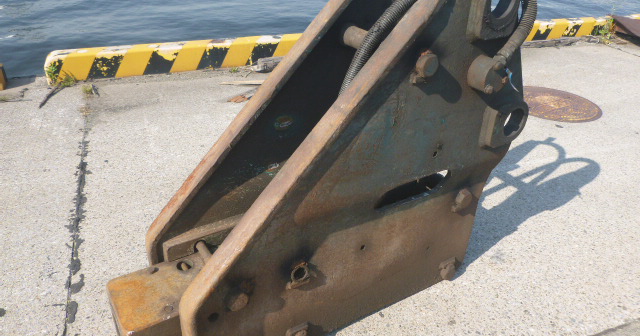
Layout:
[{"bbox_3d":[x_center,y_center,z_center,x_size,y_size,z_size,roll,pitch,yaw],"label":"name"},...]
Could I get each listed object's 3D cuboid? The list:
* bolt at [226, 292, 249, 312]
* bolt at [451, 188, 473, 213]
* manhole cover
[{"bbox_3d":[-0.210,0.342,1.175,0.050,0.050,0.028,-15,34,-28],"label":"bolt"},{"bbox_3d":[0.457,0.105,1.494,0.057,0.060,0.038,-15,34,-28],"label":"bolt"},{"bbox_3d":[1.662,-0.461,3.360,0.687,0.040,0.687,2,30,0],"label":"manhole cover"}]

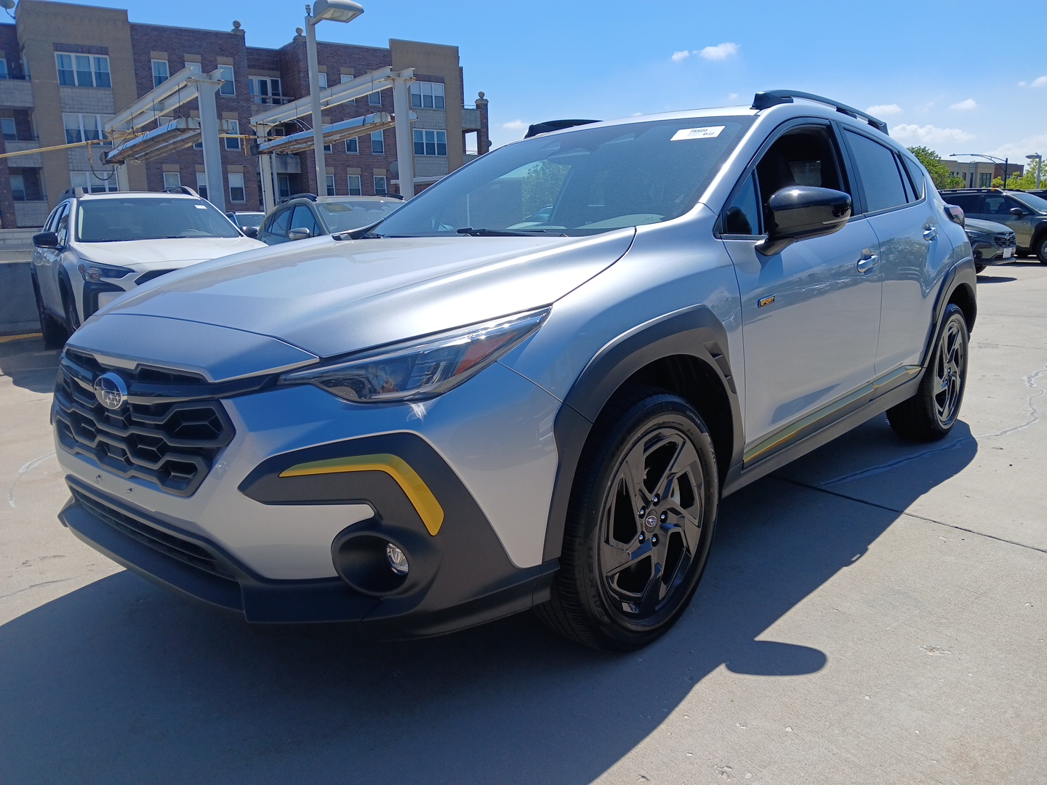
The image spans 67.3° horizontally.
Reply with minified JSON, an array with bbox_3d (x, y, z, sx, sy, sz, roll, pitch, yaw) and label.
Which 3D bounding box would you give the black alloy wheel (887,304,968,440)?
[{"bbox_3d":[2.076,-0.123,4.021,0.235,0.700,0.700,8,15,42],"label":"black alloy wheel"}]

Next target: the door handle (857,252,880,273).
[{"bbox_3d":[1.277,-0.481,2.913,0.050,0.050,0.195,8,21,41],"label":"door handle"}]

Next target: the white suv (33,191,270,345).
[{"bbox_3d":[-3.995,-1.292,8.303,1.880,1.680,4.870,-9,13,-35],"label":"white suv"}]

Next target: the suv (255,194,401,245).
[{"bbox_3d":[-1.947,-1.585,9.454,1.810,1.600,4.480,-9,13,-33],"label":"suv"}]

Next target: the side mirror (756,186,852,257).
[{"bbox_3d":[0.819,-0.506,2.315,0.220,0.200,0.215,8,14,41],"label":"side mirror"}]

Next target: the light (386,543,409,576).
[{"bbox_3d":[-0.262,0.356,1.667,0.080,0.080,0.050,6,14,36],"label":"light"}]

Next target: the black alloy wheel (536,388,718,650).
[{"bbox_3d":[0.278,0.316,2.097,0.235,0.700,0.700,7,14,40],"label":"black alloy wheel"}]

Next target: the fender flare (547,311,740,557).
[{"bbox_3d":[0.306,0.058,1.984,0.130,0.510,0.930,8,15,42],"label":"fender flare"}]

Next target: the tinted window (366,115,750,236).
[{"bbox_3d":[0.145,-0.794,2.946,1.420,0.110,0.910,8,44,42],"label":"tinted window"}]

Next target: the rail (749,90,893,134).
[{"bbox_3d":[1.314,-1.197,3.364,0.055,0.105,1.470,8,15,42],"label":"rail"}]

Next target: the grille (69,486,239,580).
[{"bbox_3d":[-0.910,0.307,1.879,0.890,0.085,0.075,8,14,41],"label":"grille"}]

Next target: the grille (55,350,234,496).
[{"bbox_3d":[-0.930,0.054,1.881,1.030,0.320,0.150,8,15,42],"label":"grille"}]

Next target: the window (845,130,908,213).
[{"bbox_3d":[1.493,-0.923,3.306,0.040,0.349,0.600,-18,-3,43],"label":"window"}]

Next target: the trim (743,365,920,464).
[{"bbox_3d":[1.234,0.029,2.984,0.035,0.065,1.730,8,16,42],"label":"trim"}]

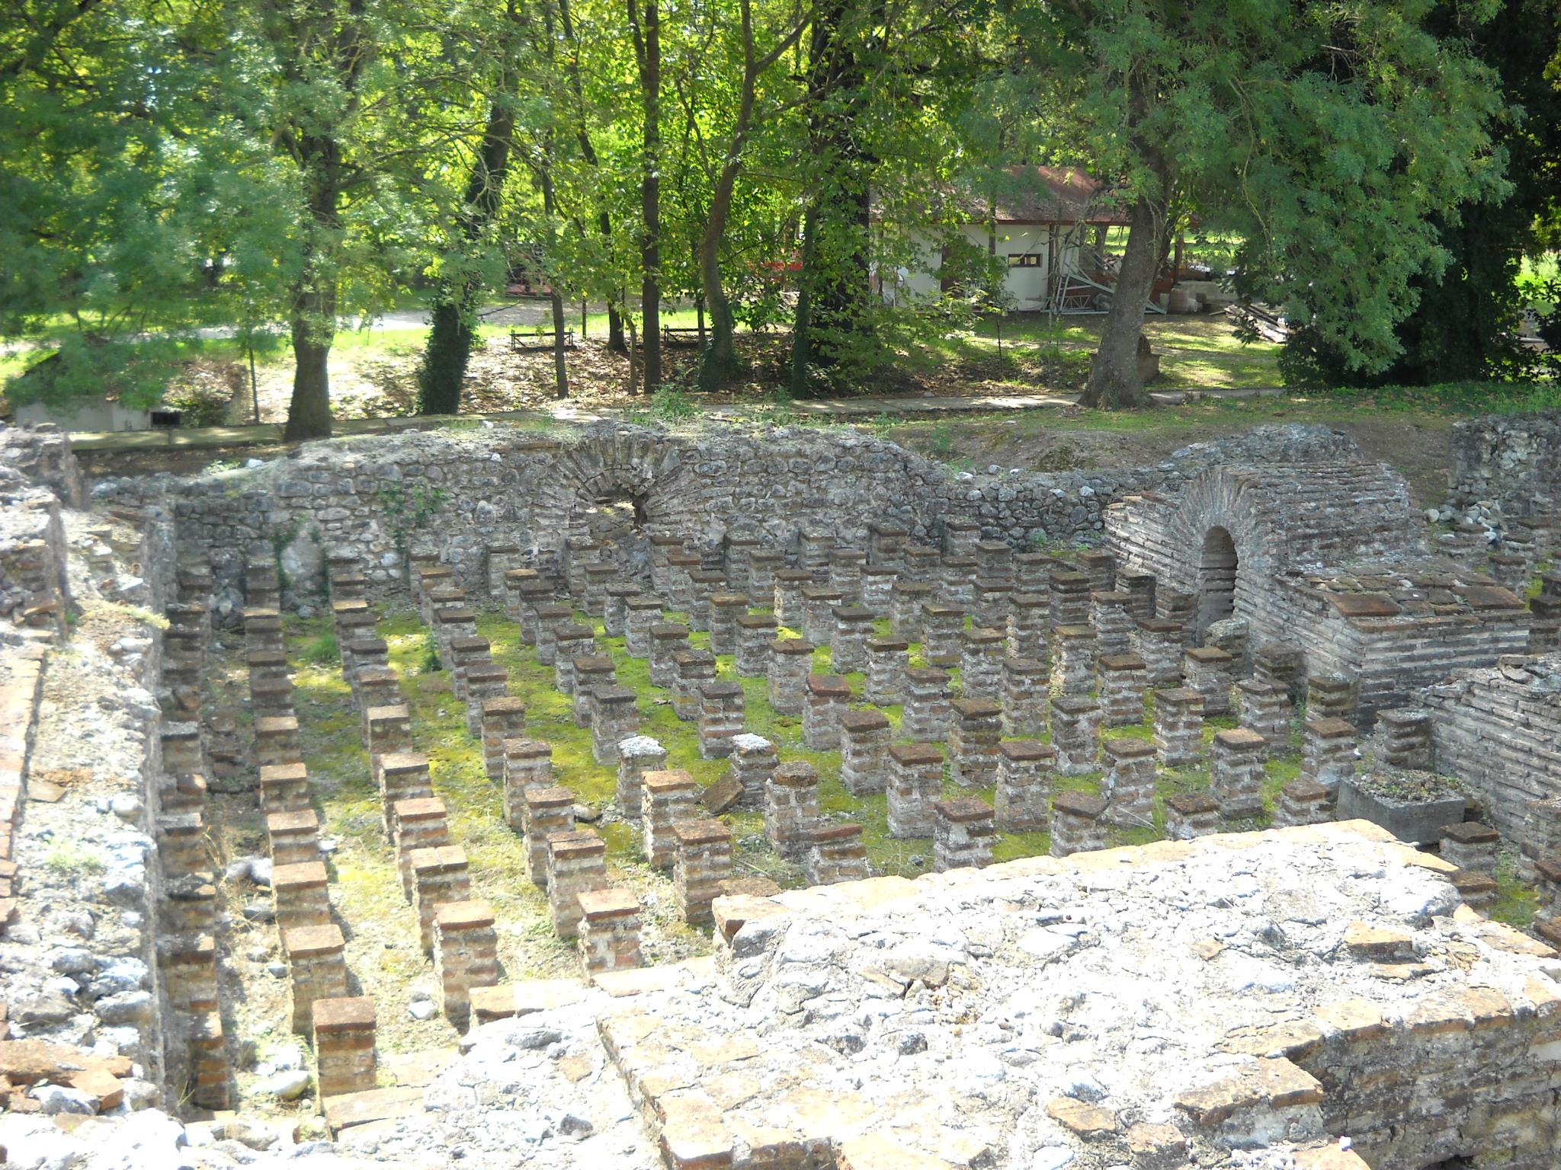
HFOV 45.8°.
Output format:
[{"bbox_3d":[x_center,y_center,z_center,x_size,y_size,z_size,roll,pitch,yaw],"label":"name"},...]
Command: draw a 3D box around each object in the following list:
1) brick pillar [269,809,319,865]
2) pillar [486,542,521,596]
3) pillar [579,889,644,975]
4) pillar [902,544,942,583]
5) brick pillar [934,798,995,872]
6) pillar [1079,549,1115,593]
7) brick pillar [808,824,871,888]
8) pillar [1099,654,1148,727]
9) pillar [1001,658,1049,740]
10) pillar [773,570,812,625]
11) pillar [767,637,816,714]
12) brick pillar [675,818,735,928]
[{"bbox_3d":[-3.153,1.763,12.008,0.306,0.513,0.306,-4,15,-17],"label":"brick pillar"},{"bbox_3d":[-2.813,-0.161,18.753,0.307,0.473,0.290,-3,15,-17],"label":"pillar"},{"bbox_3d":[-1.039,2.208,11.296,0.329,0.594,0.315,-4,15,-17],"label":"pillar"},{"bbox_3d":[1.595,-0.123,20.670,0.329,0.531,0.315,-4,15,-17],"label":"pillar"},{"bbox_3d":[1.278,1.819,12.905,0.329,0.540,0.315,-4,15,-17],"label":"brick pillar"},{"bbox_3d":[3.780,-0.109,22.340,0.331,0.512,0.331,-3,16,-17],"label":"pillar"},{"bbox_3d":[0.366,1.751,11.536,0.307,0.414,0.290,-3,15,-17],"label":"brick pillar"},{"bbox_3d":[3.233,0.995,17.427,0.327,0.598,0.327,-5,16,-17],"label":"pillar"},{"bbox_3d":[2.313,1.071,17.560,0.331,0.633,0.331,-3,16,-17],"label":"pillar"},{"bbox_3d":[0.127,0.119,17.804,0.307,0.474,0.290,-3,15,-17],"label":"pillar"},{"bbox_3d":[0.100,0.900,18.023,0.331,0.649,0.331,-3,16,-17],"label":"pillar"},{"bbox_3d":[-0.560,2.095,13.477,0.341,0.643,0.341,-5,16,-17],"label":"brick pillar"}]

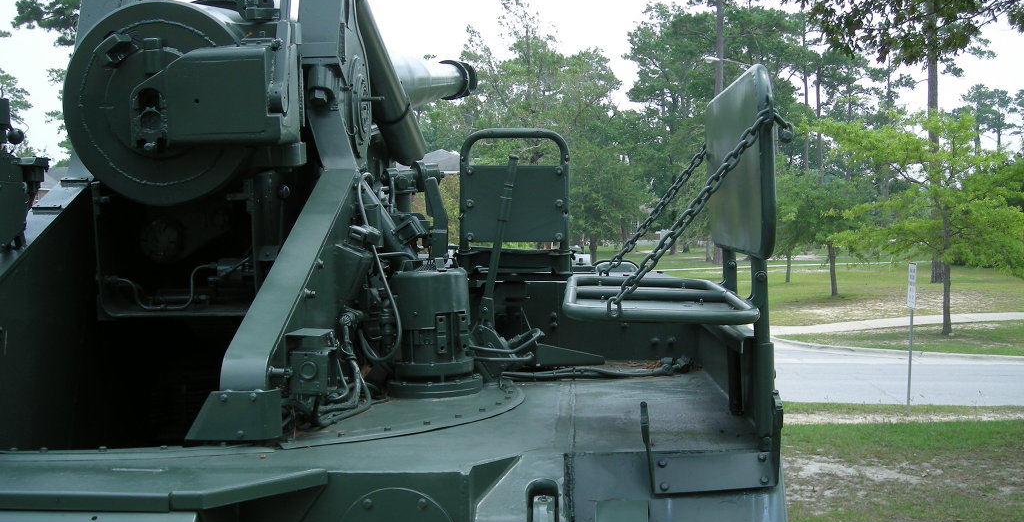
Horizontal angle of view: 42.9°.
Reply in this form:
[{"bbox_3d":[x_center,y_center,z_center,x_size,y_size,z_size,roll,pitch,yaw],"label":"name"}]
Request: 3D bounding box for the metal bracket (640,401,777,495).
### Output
[{"bbox_3d":[0.405,0.376,2.630,0.265,0.180,0.105,0,1,-2],"label":"metal bracket"}]

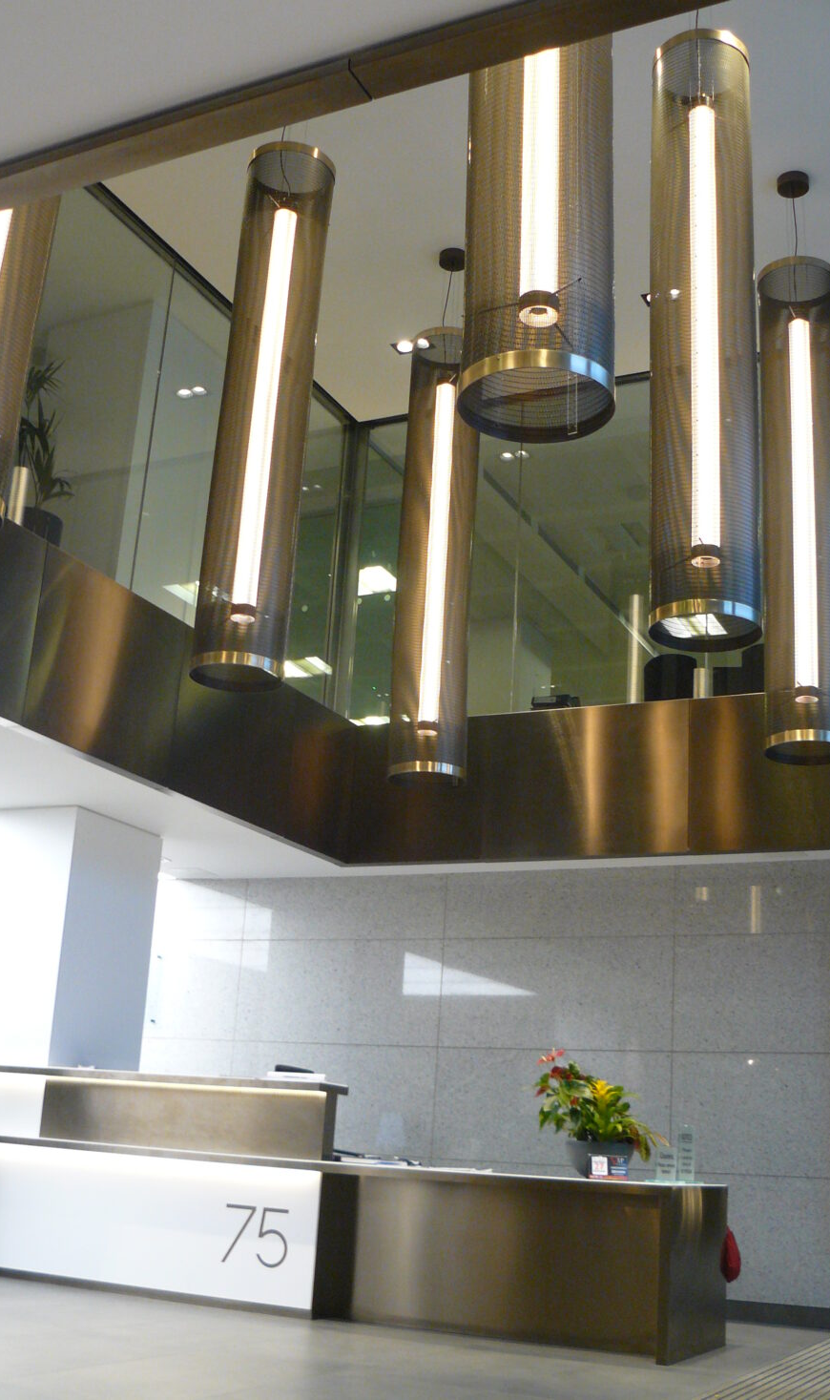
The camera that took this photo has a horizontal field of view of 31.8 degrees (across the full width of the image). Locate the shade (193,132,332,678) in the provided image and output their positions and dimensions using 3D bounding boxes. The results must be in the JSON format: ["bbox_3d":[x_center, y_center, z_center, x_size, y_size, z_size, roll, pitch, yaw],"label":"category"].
[{"bbox_3d":[-0.660,-1.301,6.473,0.406,2.577,0.406,4,-18,1],"label":"shade"}]

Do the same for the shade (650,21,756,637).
[{"bbox_3d":[1.117,-1.440,5.644,0.406,2.577,0.406,-5,-20,26],"label":"shade"}]

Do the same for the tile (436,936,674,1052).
[{"bbox_3d":[0.855,1.801,8.947,1.530,0.691,0.030,-5,-20,26],"label":"tile"}]

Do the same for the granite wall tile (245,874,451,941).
[{"bbox_3d":[-0.473,1.401,9.781,1.530,0.428,0.030,-5,-20,26],"label":"granite wall tile"}]

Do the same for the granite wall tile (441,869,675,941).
[{"bbox_3d":[0.893,1.277,9.117,1.530,0.428,0.030,-5,-20,26],"label":"granite wall tile"}]

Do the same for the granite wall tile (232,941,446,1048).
[{"bbox_3d":[-0.508,1.925,9.610,1.530,0.691,0.030,-5,-20,26],"label":"granite wall tile"}]

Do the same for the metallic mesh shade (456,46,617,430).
[{"bbox_3d":[0.400,-1.984,4.187,0.406,2.577,0.406,4,-18,1],"label":"metallic mesh shade"}]

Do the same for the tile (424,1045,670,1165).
[{"bbox_3d":[0.808,2.441,8.740,1.530,0.685,0.030,-5,-20,26],"label":"tile"}]

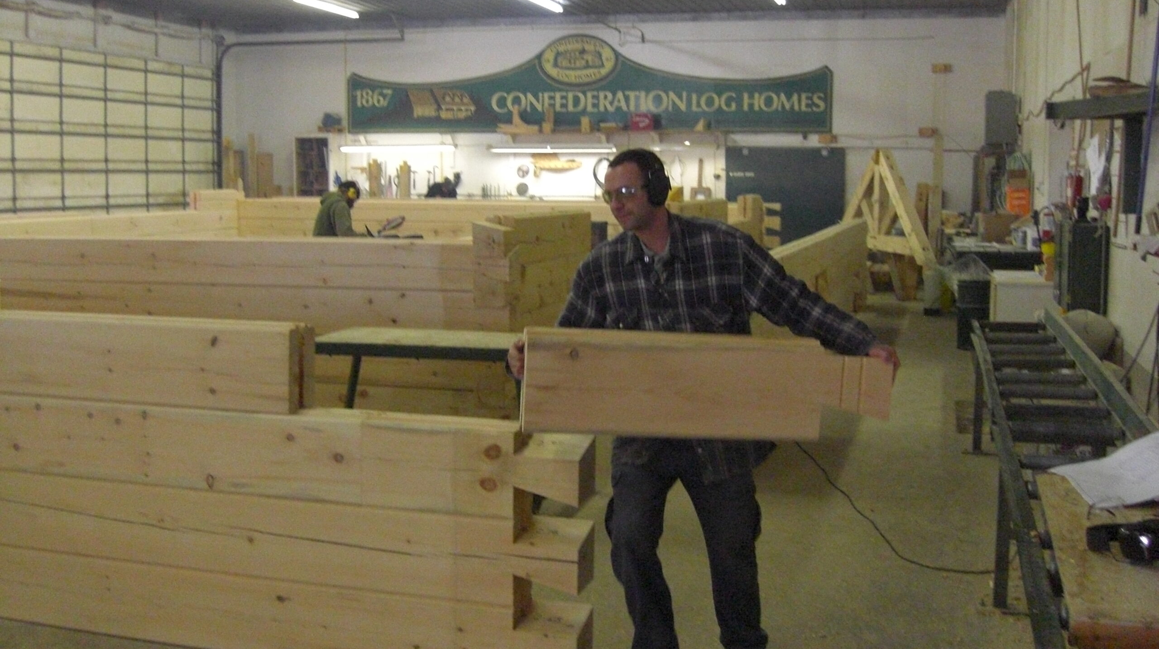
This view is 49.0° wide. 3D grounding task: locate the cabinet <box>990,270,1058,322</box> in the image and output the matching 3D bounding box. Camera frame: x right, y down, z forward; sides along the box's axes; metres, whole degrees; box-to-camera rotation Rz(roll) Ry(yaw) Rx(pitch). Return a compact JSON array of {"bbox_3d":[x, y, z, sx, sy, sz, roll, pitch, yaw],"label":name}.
[{"bbox_3d":[3.641,0.024,10.555,0.450,0.850,1.150,2,7,16],"label":"cabinet"}]

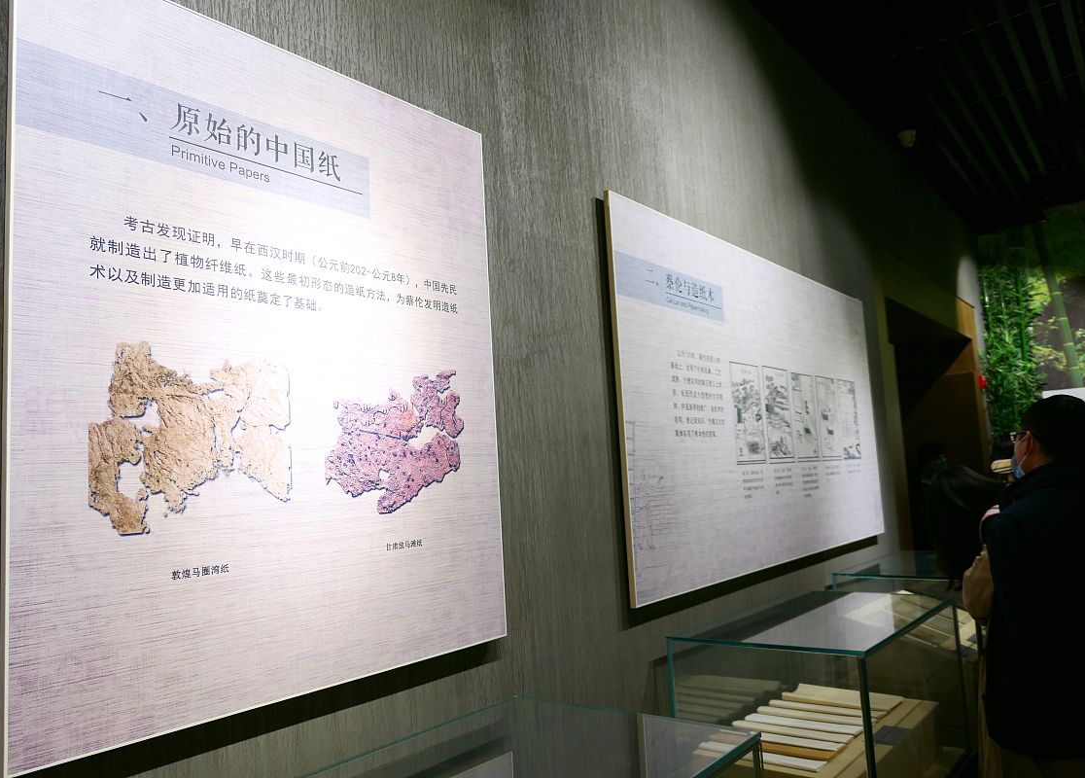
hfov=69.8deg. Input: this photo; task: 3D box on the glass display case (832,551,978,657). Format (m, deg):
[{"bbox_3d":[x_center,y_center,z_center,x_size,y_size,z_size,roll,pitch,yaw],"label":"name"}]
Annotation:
[{"bbox_3d":[1.746,1.018,3.470,0.535,0.480,0.930,-9,-9,38],"label":"glass display case"}]

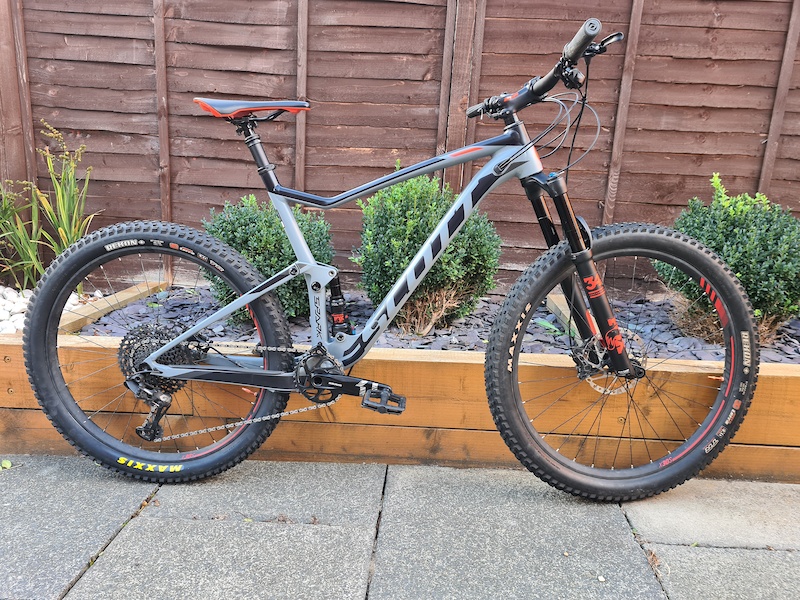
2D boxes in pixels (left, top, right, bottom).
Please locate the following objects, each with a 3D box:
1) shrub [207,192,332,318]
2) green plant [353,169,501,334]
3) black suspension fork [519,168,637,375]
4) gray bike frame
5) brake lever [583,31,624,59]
[{"bbox_3d":[-0.443,-0.136,2.030,0.445,0.440,0.420,2,13,2],"label":"shrub"},{"bbox_3d":[0.078,-0.152,1.985,0.485,0.535,0.460,2,13,2],"label":"green plant"},{"bbox_3d":[0.439,-0.054,1.489,0.115,0.560,0.185,-24,10,-3],"label":"black suspension fork"},{"bbox_3d":[-0.154,-0.107,1.521,0.990,0.660,0.165,1,13,3],"label":"gray bike frame"},{"bbox_3d":[0.389,-0.486,1.146,0.048,0.035,0.125,-11,7,-17],"label":"brake lever"}]

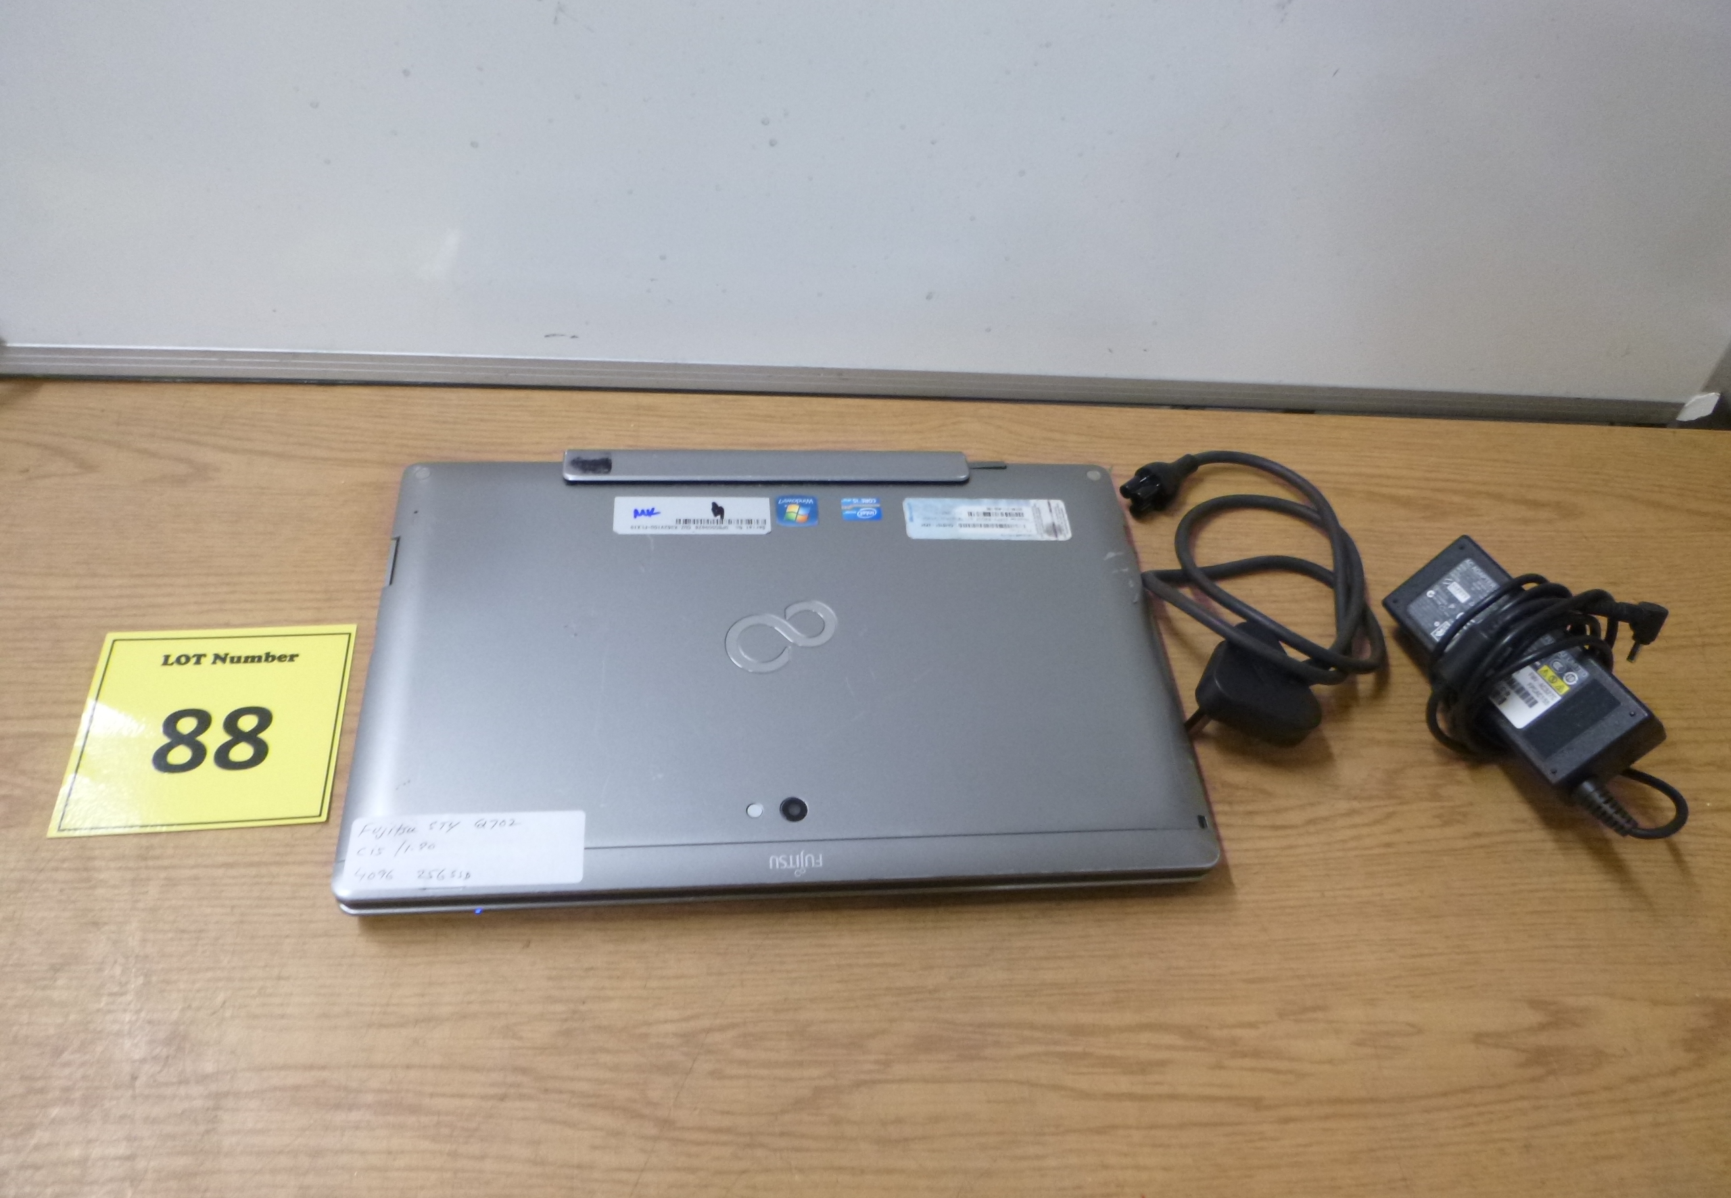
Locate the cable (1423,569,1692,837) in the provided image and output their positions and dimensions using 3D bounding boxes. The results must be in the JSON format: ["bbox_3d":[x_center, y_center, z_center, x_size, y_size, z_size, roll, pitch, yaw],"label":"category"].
[{"bbox_3d":[0.292,0.038,0.509,0.121,0.044,0.120,-20,57,-22],"label":"cable"}]

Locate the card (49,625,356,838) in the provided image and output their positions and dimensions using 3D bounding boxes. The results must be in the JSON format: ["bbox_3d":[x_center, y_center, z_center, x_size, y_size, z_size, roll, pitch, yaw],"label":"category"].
[{"bbox_3d":[-0.239,0.046,0.459,0.091,0.002,0.087,-2,52,-9],"label":"card"}]

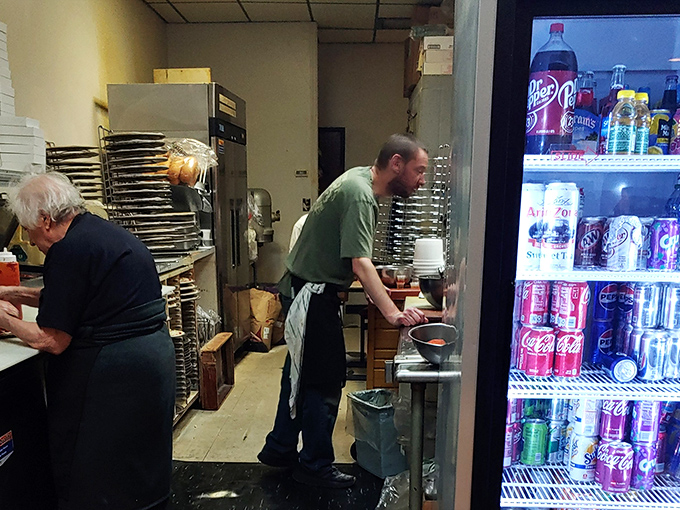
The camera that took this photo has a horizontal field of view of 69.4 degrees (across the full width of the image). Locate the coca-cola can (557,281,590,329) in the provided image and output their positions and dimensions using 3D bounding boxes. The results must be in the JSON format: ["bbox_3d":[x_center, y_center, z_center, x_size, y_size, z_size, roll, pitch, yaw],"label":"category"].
[{"bbox_3d":[0.614,0.133,1.295,0.066,0.122,0.066,1,7,2],"label":"coca-cola can"}]

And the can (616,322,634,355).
[{"bbox_3d":[0.831,0.242,1.409,0.066,0.122,0.066,1,7,2],"label":"can"}]

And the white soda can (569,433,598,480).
[{"bbox_3d":[0.693,0.570,1.392,0.066,0.122,0.066,1,9,3],"label":"white soda can"}]

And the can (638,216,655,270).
[{"bbox_3d":[0.767,-0.033,1.257,0.066,0.122,0.066,1,9,3],"label":"can"}]

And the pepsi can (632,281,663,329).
[{"bbox_3d":[0.836,0.133,1.328,0.066,0.122,0.066,1,7,2],"label":"pepsi can"}]

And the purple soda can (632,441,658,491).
[{"bbox_3d":[0.807,0.553,1.314,0.066,0.122,0.066,1,7,2],"label":"purple soda can"}]

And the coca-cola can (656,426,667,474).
[{"bbox_3d":[0.907,0.566,1.426,0.066,0.122,0.066,0,9,0],"label":"coca-cola can"}]

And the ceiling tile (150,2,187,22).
[{"bbox_3d":[-1.601,-2.253,4.572,0.205,0.020,0.550,0,10,0],"label":"ceiling tile"}]

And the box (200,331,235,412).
[{"bbox_3d":[-0.773,0.735,3.137,0.095,0.372,0.355,1,9,3],"label":"box"}]

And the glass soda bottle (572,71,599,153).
[{"bbox_3d":[0.607,-0.346,1.217,0.062,0.205,0.062,0,11,2],"label":"glass soda bottle"}]

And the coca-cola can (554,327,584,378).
[{"bbox_3d":[0.614,0.258,1.311,0.066,0.122,0.066,0,11,2],"label":"coca-cola can"}]

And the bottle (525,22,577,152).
[{"bbox_3d":[0.515,-0.392,1.192,0.110,0.313,0.110,0,11,2],"label":"bottle"}]

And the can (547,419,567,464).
[{"bbox_3d":[0.650,0.536,1.433,0.066,0.122,0.066,0,11,2],"label":"can"}]

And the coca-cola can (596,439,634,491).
[{"bbox_3d":[0.760,0.579,1.340,0.066,0.122,0.066,0,9,0],"label":"coca-cola can"}]

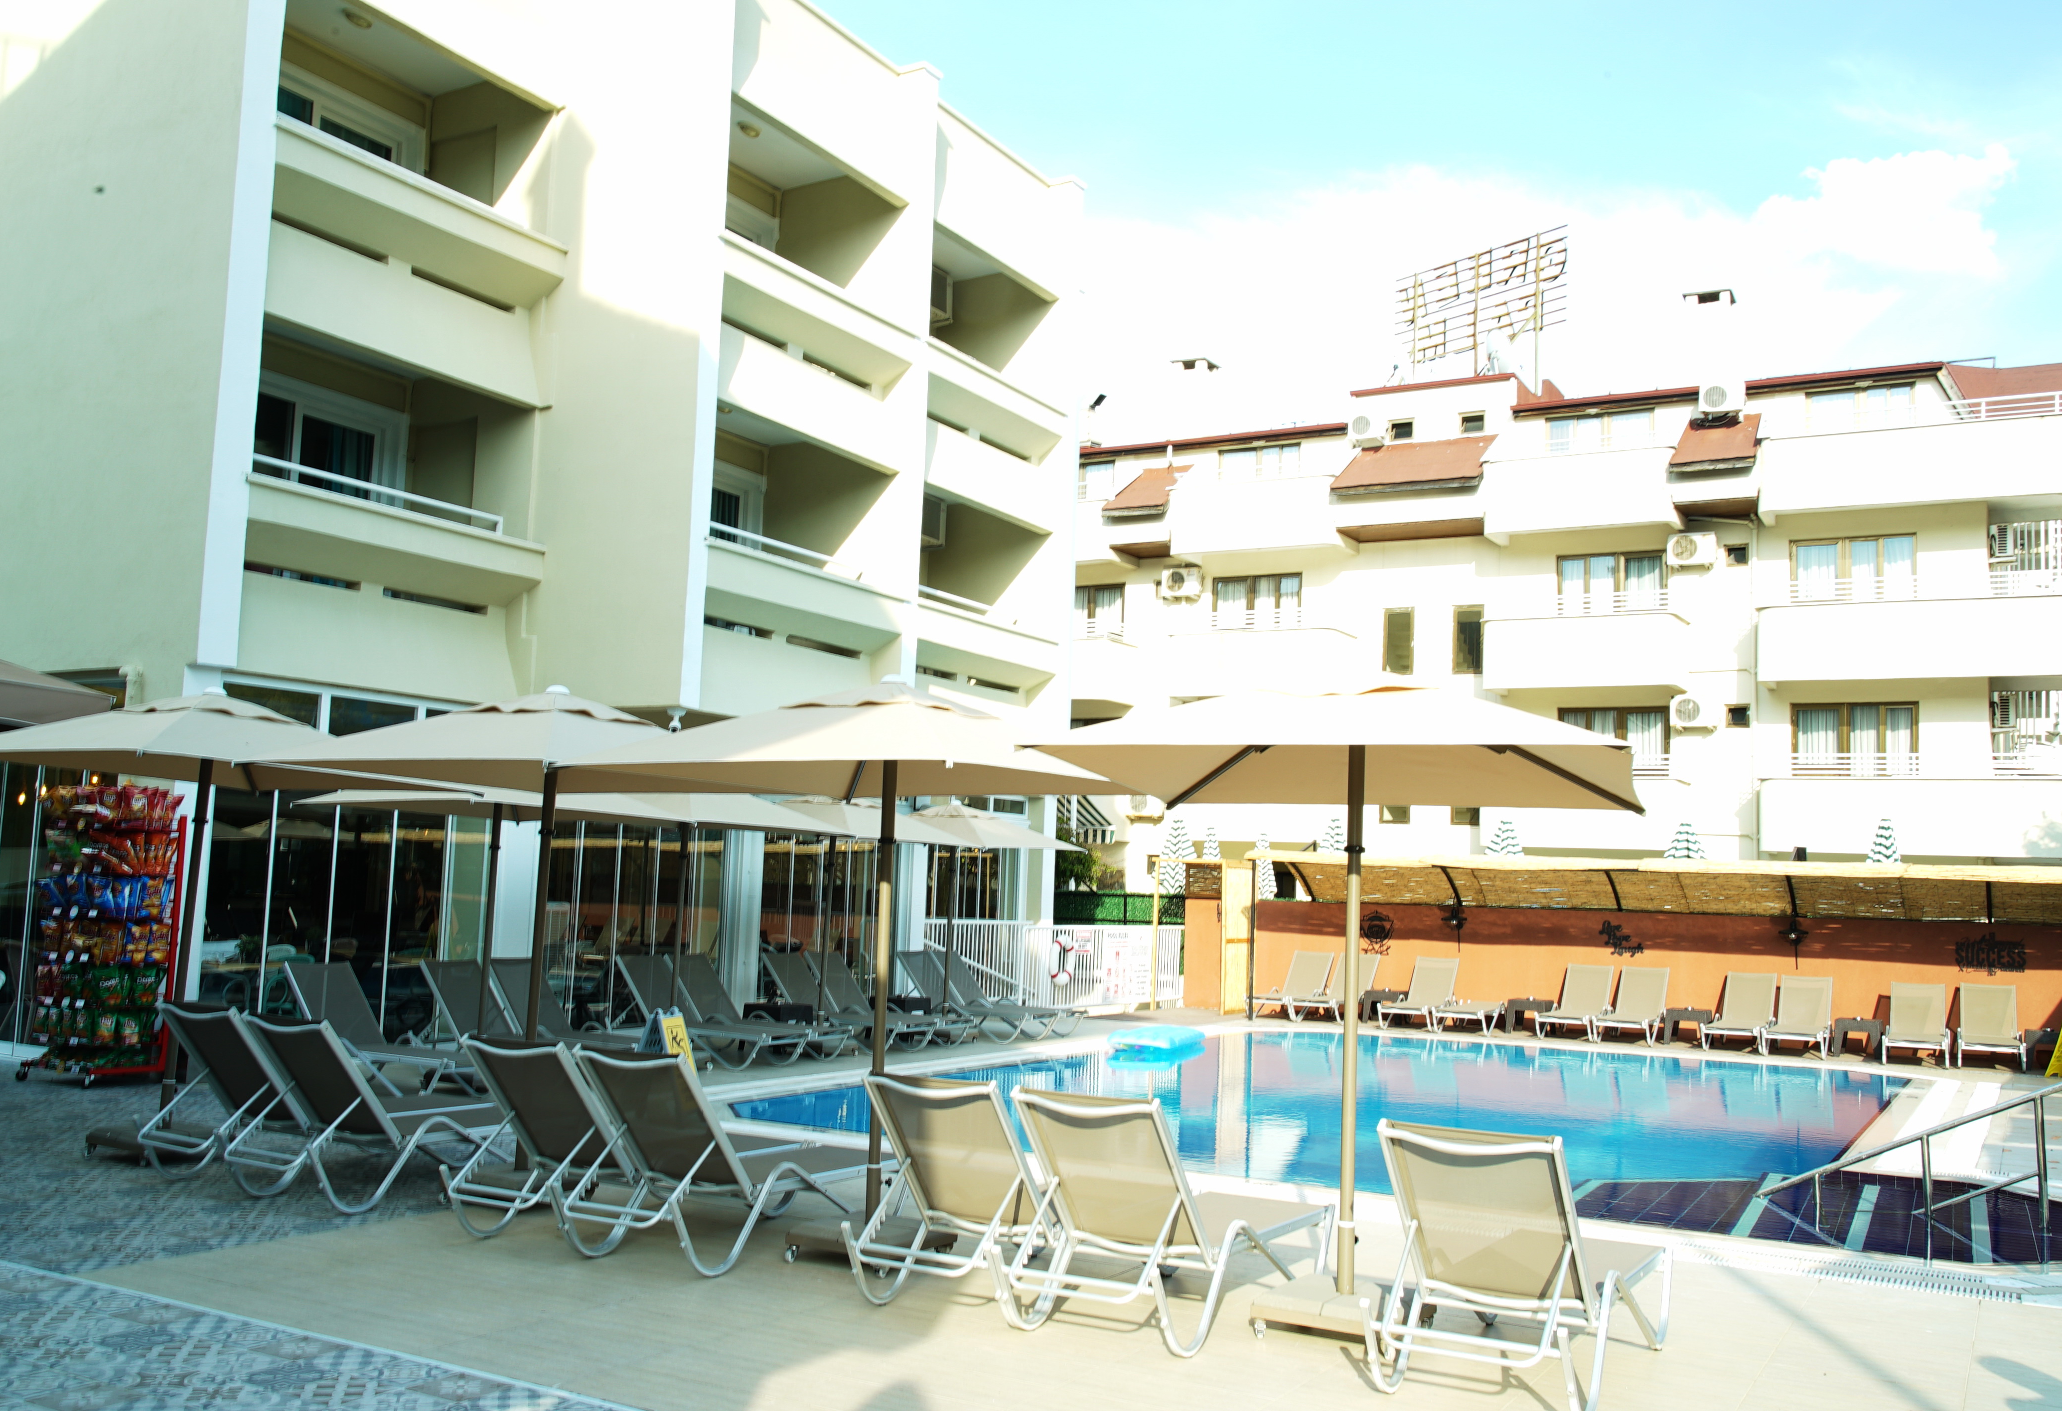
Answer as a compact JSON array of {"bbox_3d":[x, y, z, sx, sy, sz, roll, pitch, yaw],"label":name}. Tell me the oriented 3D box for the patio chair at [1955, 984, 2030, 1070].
[{"bbox_3d":[10.879,3.637,19.303,0.648,0.885,1.785,-1,-7,29],"label":"patio chair"}]

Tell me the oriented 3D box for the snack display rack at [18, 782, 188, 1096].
[{"bbox_3d":[-6.602,1.618,12.165,0.731,2.094,0.570,-2,-7,30],"label":"snack display rack"}]

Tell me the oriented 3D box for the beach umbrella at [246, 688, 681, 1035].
[{"bbox_3d":[-2.548,1.206,8.759,2.090,2.500,2.090,-2,-7,29],"label":"beach umbrella"}]

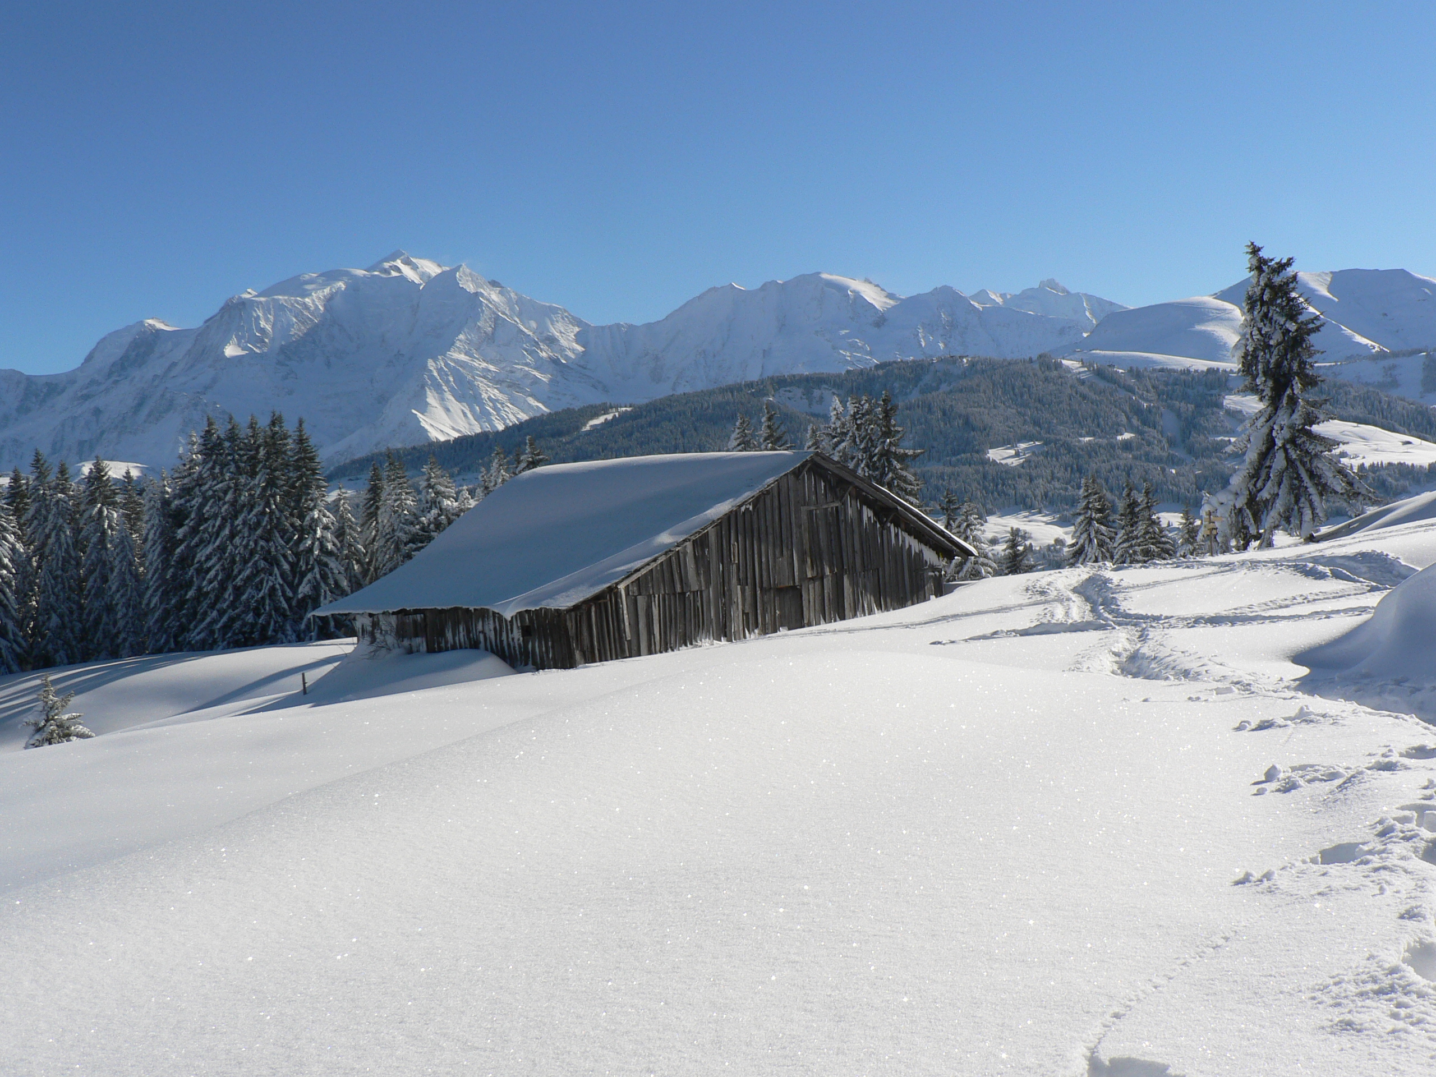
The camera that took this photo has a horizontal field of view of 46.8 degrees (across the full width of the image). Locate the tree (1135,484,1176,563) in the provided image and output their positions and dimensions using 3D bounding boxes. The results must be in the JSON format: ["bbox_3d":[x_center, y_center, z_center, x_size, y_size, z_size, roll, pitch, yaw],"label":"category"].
[{"bbox_3d":[20.039,-0.565,76.000,2.004,3.956,2.004,0,1,0],"label":"tree"}]

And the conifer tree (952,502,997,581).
[{"bbox_3d":[10.129,0.290,66.000,2.008,3.480,2.008,0,1,0],"label":"conifer tree"}]

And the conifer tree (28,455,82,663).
[{"bbox_3d":[-24.710,0.880,62.000,2.180,7.922,2.180,-3,1,0],"label":"conifer tree"}]

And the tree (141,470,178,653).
[{"bbox_3d":[-21.062,0.894,63.000,1.874,7.028,1.874,-3,1,0],"label":"tree"}]

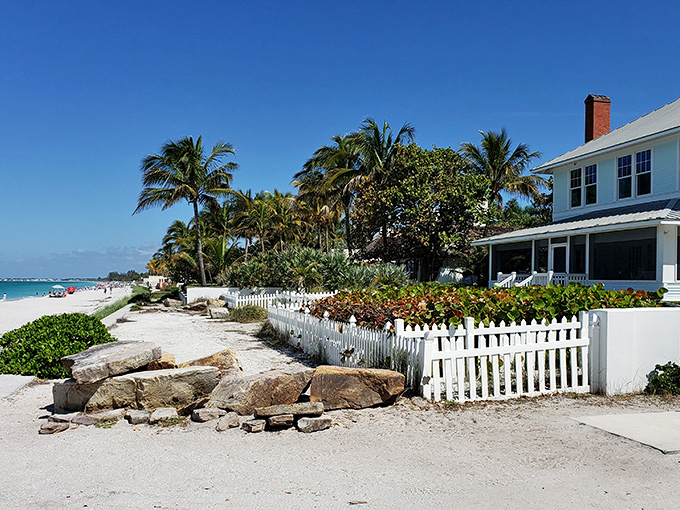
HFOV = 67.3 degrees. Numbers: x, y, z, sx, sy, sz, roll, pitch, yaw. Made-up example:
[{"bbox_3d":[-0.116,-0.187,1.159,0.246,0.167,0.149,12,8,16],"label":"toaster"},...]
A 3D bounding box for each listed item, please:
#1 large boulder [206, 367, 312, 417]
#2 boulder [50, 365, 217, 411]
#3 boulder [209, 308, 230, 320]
[{"bbox_3d":[-1.020,1.695,6.474,1.300,0.460,0.850,0,-3,-8],"label":"large boulder"},{"bbox_3d":[-2.630,1.739,6.743,1.970,0.385,0.550,1,-3,-24],"label":"boulder"},{"bbox_3d":[-4.955,2.415,20.907,0.820,0.420,0.600,0,-3,0],"label":"boulder"}]

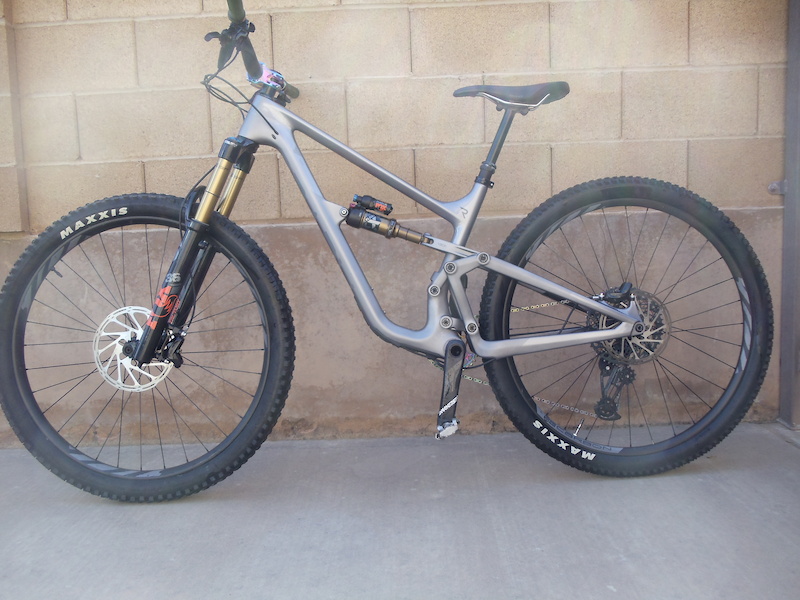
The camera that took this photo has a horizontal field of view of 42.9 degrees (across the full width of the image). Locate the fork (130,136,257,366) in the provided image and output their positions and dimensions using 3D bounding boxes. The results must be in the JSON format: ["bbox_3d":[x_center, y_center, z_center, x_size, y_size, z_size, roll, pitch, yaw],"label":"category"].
[{"bbox_3d":[-0.490,-0.121,2.433,0.110,0.595,0.185,23,0,7],"label":"fork"}]

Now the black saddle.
[{"bbox_3d":[0.273,-0.500,2.483,0.278,0.060,0.145,-2,2,-4],"label":"black saddle"}]

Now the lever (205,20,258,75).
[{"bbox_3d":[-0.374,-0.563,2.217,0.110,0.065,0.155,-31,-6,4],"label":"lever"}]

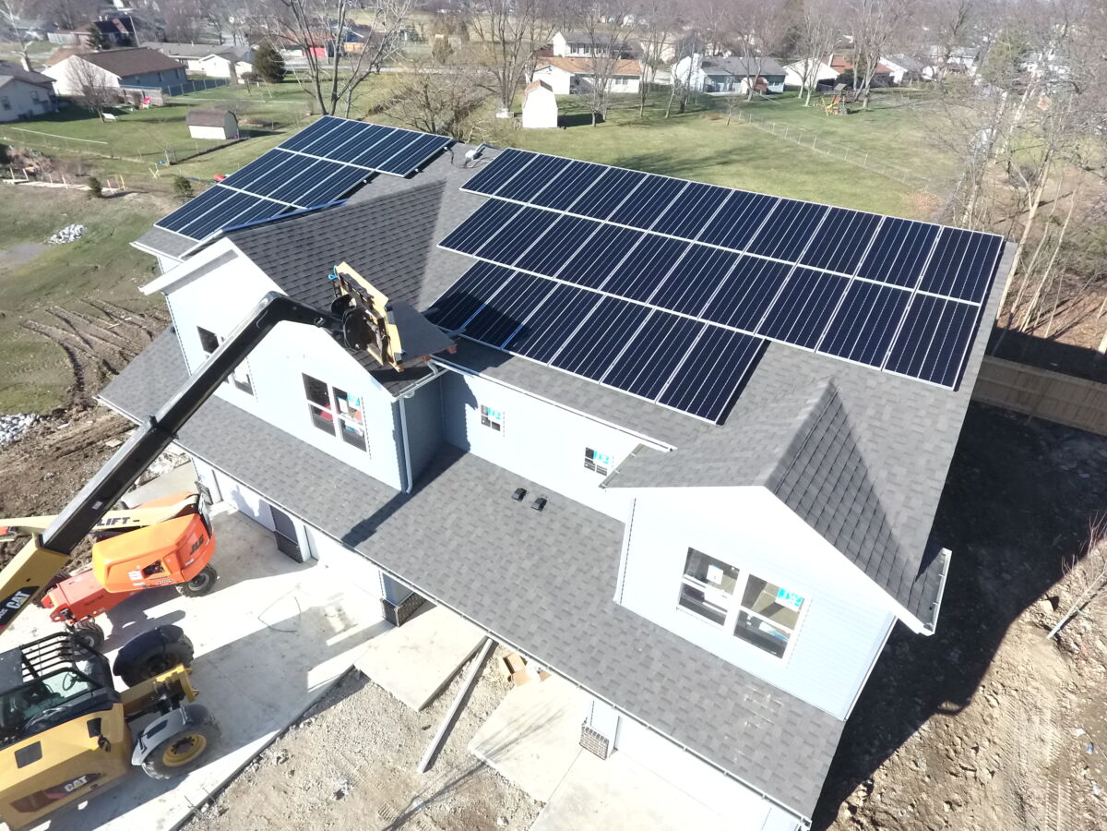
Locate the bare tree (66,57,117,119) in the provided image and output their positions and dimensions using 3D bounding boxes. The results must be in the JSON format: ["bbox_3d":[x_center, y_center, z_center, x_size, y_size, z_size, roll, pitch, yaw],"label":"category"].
[{"bbox_3d":[-41.911,-29.495,58.231,4.000,5.200,4.000,-17,38,-28],"label":"bare tree"}]

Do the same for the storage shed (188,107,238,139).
[{"bbox_3d":[-32.751,-27.998,61.390,3.100,2.400,2.400,0,33,-4],"label":"storage shed"}]

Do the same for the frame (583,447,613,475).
[{"bbox_3d":[0.763,0.846,11.287,0.590,0.550,0.100,21,37,26],"label":"frame"}]

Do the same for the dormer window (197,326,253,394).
[{"bbox_3d":[-6.967,-1.154,13.605,1.580,1.240,0.120,21,37,26],"label":"dormer window"}]

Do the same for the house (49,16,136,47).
[{"bbox_3d":[-91.105,-75.803,126.655,14.500,4.700,8.500,-23,41,-34],"label":"house"}]

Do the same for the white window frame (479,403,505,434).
[{"bbox_3d":[-1.217,0.073,12.334,0.590,0.550,0.100,21,37,26],"label":"white window frame"}]

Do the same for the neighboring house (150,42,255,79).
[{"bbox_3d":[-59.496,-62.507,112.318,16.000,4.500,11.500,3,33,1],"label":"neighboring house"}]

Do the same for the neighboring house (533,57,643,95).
[{"bbox_3d":[4.700,-52.108,98.027,16.000,4.400,11.000,1,33,-3],"label":"neighboring house"}]

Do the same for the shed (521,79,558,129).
[{"bbox_3d":[-1.545,-33.135,68.053,3.700,4.100,4.200,-2,33,-8],"label":"shed"}]

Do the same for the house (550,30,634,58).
[{"bbox_3d":[9.229,-88.589,153.503,15.500,6.300,9.500,-5,33,-12],"label":"house"}]

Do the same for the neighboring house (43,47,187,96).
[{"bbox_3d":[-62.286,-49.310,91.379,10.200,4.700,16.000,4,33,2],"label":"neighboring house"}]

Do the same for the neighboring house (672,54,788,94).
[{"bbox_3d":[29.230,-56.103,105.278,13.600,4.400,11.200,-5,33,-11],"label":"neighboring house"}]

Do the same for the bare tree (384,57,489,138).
[{"bbox_3d":[-11.216,-30.163,61.106,7.600,6.500,7.000,2,33,0],"label":"bare tree"}]

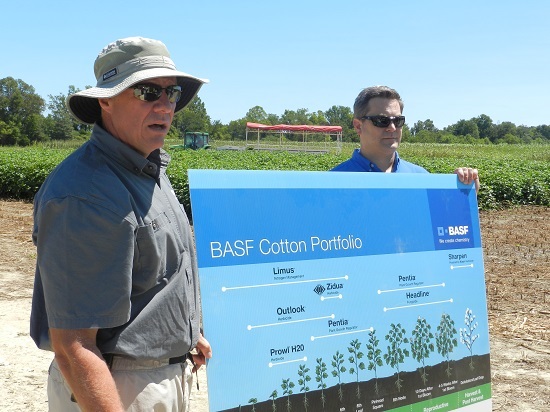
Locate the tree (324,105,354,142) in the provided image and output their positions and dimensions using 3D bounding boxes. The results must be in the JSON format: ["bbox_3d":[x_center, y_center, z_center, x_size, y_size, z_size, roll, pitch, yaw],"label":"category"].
[{"bbox_3d":[14.832,-18.166,168.000,7.000,10.800,7.000,1,5,0],"label":"tree"}]

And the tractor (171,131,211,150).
[{"bbox_3d":[-6.972,-4.843,61.000,4.000,2.750,2.100,-1,5,-22],"label":"tractor"}]

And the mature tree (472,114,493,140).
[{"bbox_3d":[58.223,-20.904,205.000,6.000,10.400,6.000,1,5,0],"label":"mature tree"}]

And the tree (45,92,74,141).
[{"bbox_3d":[-32.806,-12.724,112.000,4.700,9.600,4.700,1,5,0],"label":"tree"}]

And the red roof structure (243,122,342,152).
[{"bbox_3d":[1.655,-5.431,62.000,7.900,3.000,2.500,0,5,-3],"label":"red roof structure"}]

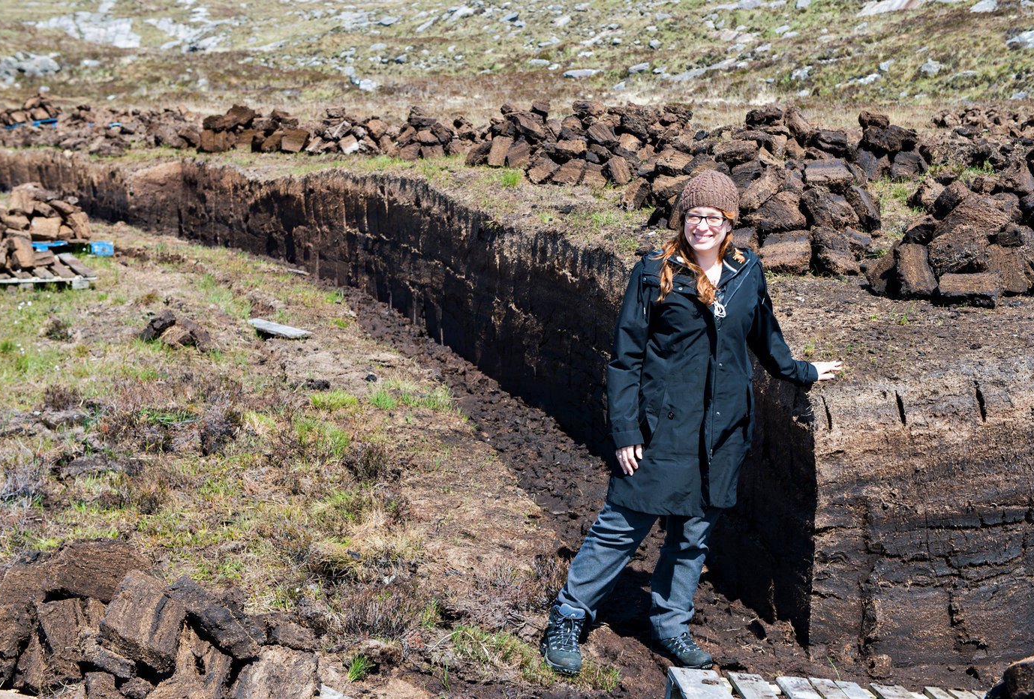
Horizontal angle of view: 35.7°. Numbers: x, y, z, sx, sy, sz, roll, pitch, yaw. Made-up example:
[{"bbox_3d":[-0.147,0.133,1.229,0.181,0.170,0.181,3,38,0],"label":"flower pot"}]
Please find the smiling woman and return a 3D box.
[{"bbox_3d":[0.605,0.229,5.380,1.000,1.660,0.430,-3,10,-21],"label":"smiling woman"}]

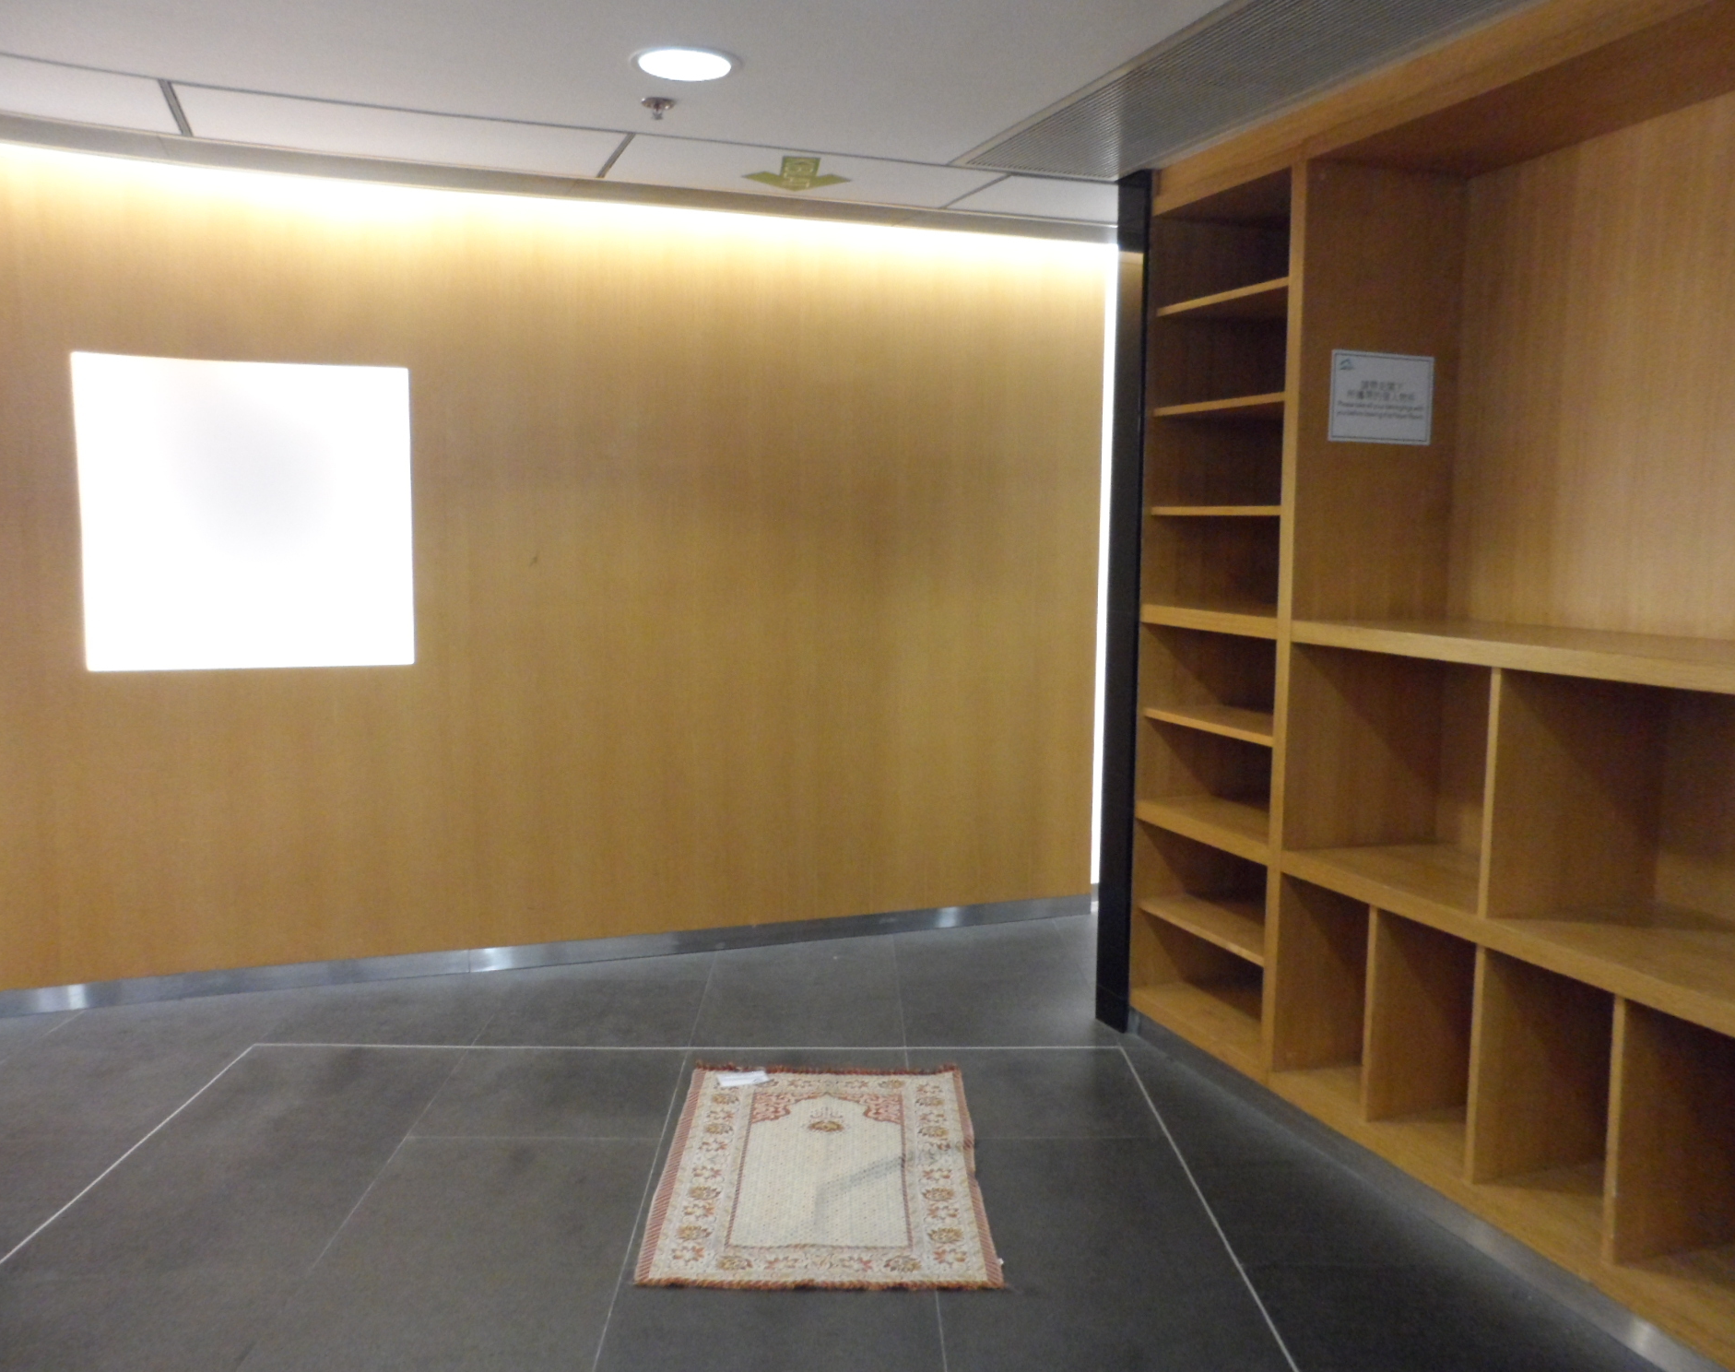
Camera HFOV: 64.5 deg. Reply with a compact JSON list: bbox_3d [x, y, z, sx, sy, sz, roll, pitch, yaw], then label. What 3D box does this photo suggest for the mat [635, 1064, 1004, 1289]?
[{"bbox_3d":[-0.102,1.100,3.215,0.715,0.010,1.090,0,7,-1],"label":"mat"}]

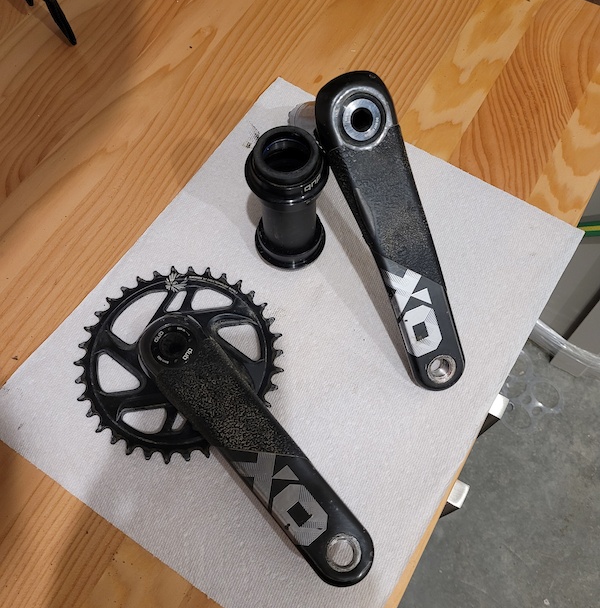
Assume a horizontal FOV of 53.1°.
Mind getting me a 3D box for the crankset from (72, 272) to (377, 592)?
[{"bbox_3d":[-0.047,0.070,0.384,0.143,0.036,0.254,-37,71,-16],"label":"crankset"}]

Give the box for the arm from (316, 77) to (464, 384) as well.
[{"bbox_3d":[0.059,-0.041,0.382,0.043,0.034,0.208,-22,108,-7],"label":"arm"}]

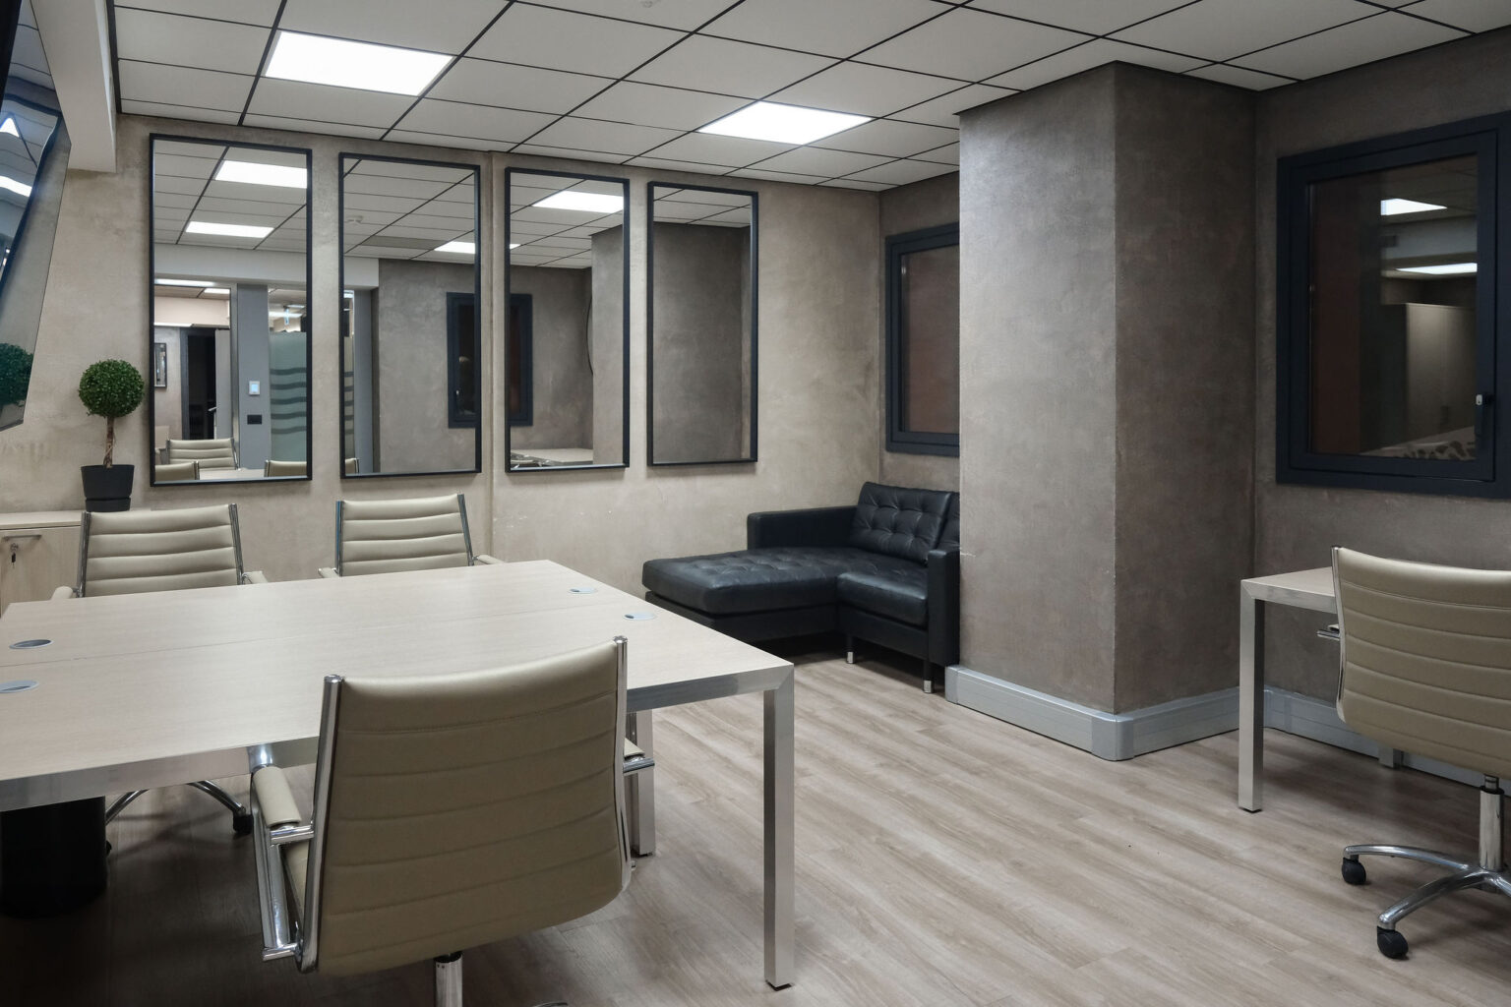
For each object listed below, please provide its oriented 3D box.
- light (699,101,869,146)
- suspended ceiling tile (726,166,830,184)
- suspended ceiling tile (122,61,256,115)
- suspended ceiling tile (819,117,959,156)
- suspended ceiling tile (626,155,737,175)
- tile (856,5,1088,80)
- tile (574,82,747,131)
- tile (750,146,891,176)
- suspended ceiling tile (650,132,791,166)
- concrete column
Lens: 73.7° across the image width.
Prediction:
[{"bbox_3d":[0.130,-1.733,4.571,0.610,0.030,0.610,-5,8,-30],"label":"light"},{"bbox_3d":[0.147,-1.841,5.654,0.600,0.020,0.189,-5,8,-30],"label":"suspended ceiling tile"},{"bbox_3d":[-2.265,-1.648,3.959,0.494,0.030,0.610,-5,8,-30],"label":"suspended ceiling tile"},{"bbox_3d":[0.663,-1.771,4.861,0.610,0.030,0.610,-5,8,-30],"label":"suspended ceiling tile"},{"bbox_3d":[-0.380,-1.795,5.337,0.600,0.020,0.186,-5,8,-30],"label":"suspended ceiling tile"},{"bbox_3d":[0.731,-1.564,3.446,0.600,0.020,0.600,-5,8,-30],"label":"tile"},{"bbox_3d":[-0.392,-1.655,4.200,0.595,0.020,0.595,-5,9,-29],"label":"tile"},{"bbox_3d":[0.347,-1.804,5.314,0.595,0.020,0.595,-5,9,-29],"label":"tile"},{"bbox_3d":[-0.174,-1.763,5.019,0.595,0.020,0.595,-5,9,-29],"label":"suspended ceiling tile"},{"bbox_3d":[1.438,-0.415,4.182,0.800,2.390,0.830,-4,6,-30],"label":"concrete column"}]

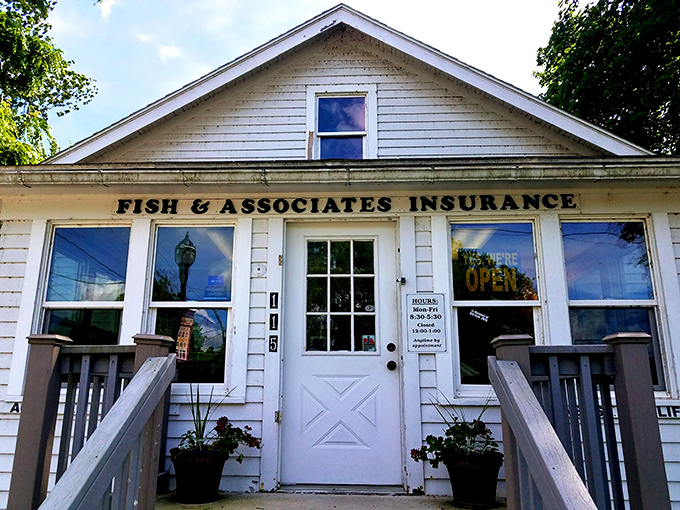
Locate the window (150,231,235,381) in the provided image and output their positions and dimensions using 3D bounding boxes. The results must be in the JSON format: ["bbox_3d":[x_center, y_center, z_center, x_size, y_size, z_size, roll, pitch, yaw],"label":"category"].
[{"bbox_3d":[-1.210,0.390,4.156,0.690,1.320,0.080,0,-13,3],"label":"window"}]

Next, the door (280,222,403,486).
[{"bbox_3d":[0.013,0.724,4.023,0.915,2.030,0.050,0,-13,3],"label":"door"}]

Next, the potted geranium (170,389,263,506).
[{"bbox_3d":[-0.895,1.342,3.667,0.660,0.780,0.450,0,-13,3],"label":"potted geranium"}]

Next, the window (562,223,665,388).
[{"bbox_3d":[2.124,0.364,4.001,0.685,1.320,0.080,0,-13,3],"label":"window"}]

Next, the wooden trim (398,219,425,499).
[{"bbox_3d":[0.551,0.706,3.947,0.126,2.100,0.035,0,-13,3],"label":"wooden trim"}]

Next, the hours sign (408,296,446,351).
[{"bbox_3d":[0.674,0.528,3.968,0.302,0.455,0.020,0,-13,3],"label":"hours sign"}]

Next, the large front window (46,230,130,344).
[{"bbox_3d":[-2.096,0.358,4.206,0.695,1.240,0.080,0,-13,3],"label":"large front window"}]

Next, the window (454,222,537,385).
[{"bbox_3d":[1.235,0.371,4.042,0.685,1.320,0.080,0,-13,3],"label":"window"}]

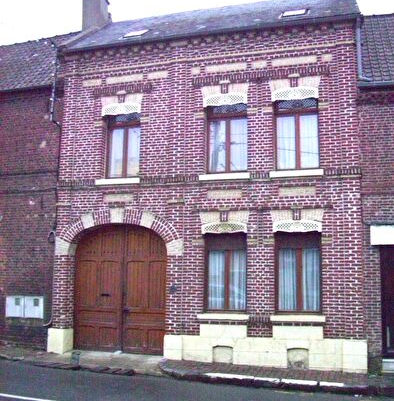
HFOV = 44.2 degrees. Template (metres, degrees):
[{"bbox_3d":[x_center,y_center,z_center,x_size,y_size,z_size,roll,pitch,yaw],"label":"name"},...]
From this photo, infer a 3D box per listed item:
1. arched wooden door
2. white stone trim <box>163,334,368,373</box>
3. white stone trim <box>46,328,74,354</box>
[{"bbox_3d":[-1.780,2.100,11.717,2.521,3.033,0.127,-2,-8,16],"label":"arched wooden door"},{"bbox_3d":[1.362,3.190,10.306,4.239,0.575,0.317,-2,-8,16],"label":"white stone trim"},{"bbox_3d":[-3.273,3.347,11.658,0.411,0.575,0.443,-2,-8,16],"label":"white stone trim"}]

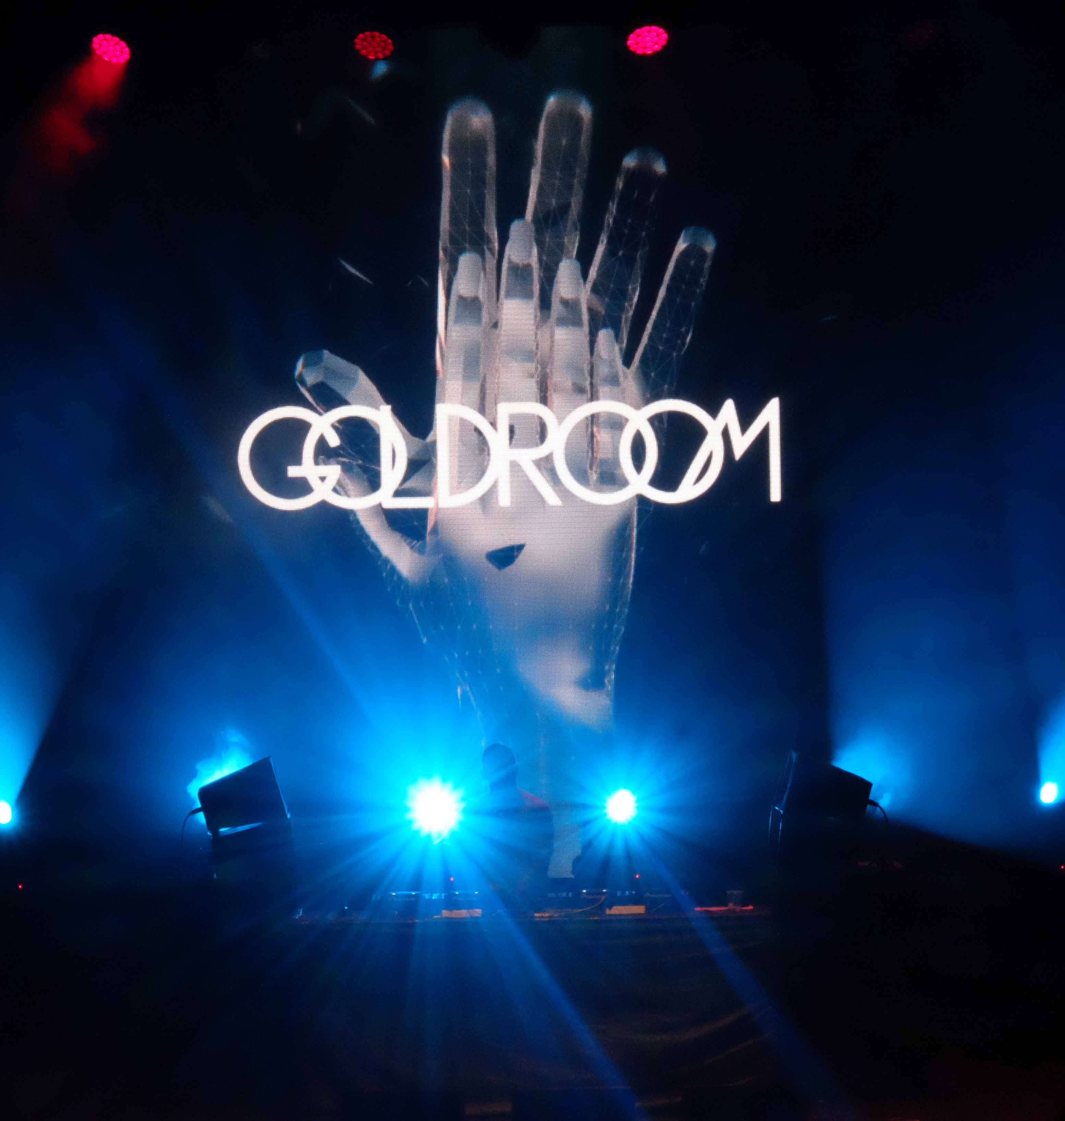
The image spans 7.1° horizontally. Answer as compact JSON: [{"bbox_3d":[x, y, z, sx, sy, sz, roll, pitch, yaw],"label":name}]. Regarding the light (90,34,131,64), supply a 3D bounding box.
[{"bbox_3d":[-2.169,-2.705,44.536,0.230,0.230,0.190,-1,42,35],"label":"light"}]

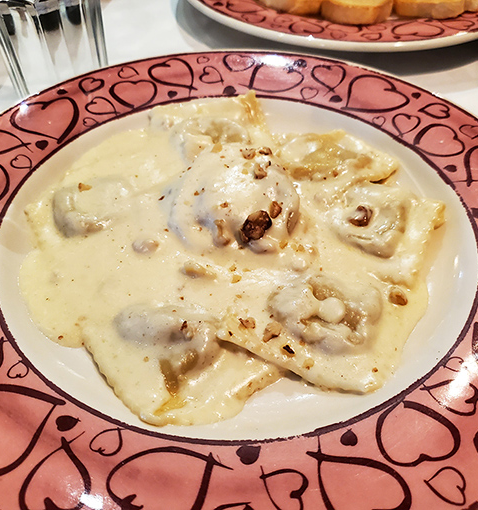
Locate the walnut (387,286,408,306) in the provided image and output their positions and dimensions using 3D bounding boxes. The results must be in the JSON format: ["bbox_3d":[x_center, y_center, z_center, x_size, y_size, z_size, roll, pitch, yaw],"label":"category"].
[{"bbox_3d":[0.066,0.017,0.209,0.007,0.006,0.009,-22,51,-20],"label":"walnut"}]

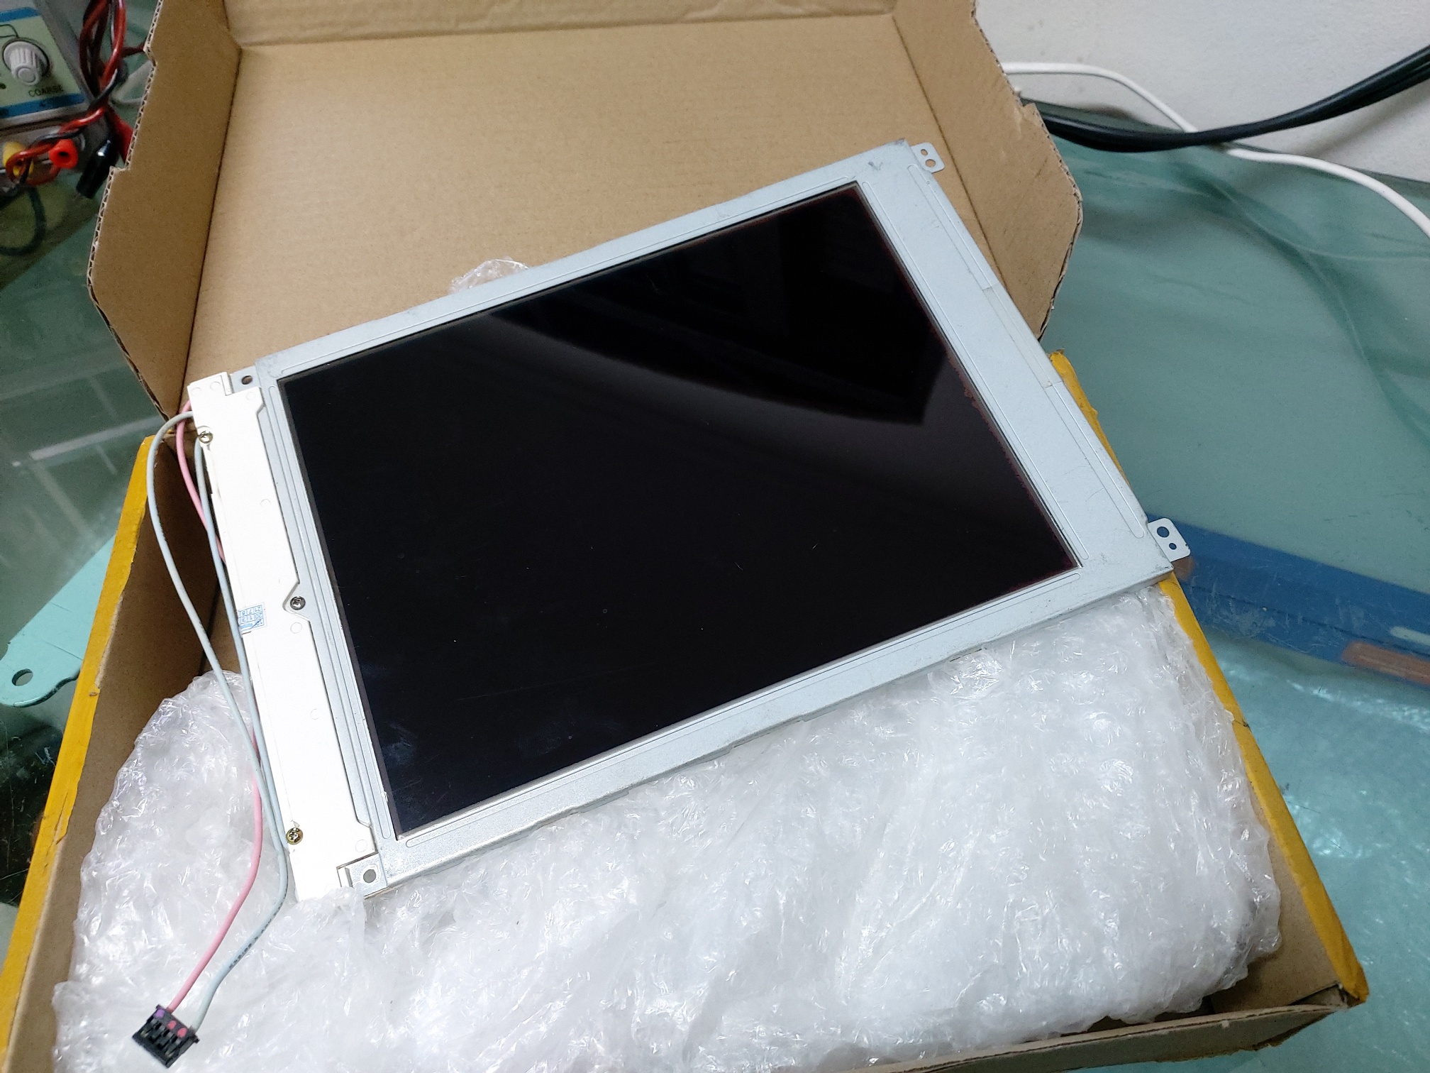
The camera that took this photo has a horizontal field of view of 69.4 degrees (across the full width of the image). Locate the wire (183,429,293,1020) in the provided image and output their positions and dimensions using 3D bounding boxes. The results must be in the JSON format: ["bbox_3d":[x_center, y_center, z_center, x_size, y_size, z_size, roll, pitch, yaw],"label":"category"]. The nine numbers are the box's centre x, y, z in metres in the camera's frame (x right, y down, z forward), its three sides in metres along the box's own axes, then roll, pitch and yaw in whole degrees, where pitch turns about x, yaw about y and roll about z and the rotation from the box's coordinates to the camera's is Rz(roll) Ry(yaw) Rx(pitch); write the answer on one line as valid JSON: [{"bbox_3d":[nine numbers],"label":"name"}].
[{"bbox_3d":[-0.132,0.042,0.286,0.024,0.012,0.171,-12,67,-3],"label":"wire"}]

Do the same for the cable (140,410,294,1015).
[{"bbox_3d":[-0.139,0.039,0.287,0.026,0.012,0.179,-17,67,-5],"label":"cable"}]

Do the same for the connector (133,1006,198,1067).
[{"bbox_3d":[-0.133,0.122,0.252,0.013,0.006,0.009,34,68,17],"label":"connector"}]

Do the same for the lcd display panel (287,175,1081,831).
[{"bbox_3d":[-0.017,-0.019,0.305,0.196,0.006,0.148,-21,67,-6],"label":"lcd display panel"}]

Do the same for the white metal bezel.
[{"bbox_3d":[-0.018,-0.018,0.306,0.248,0.010,0.168,-21,67,-6],"label":"white metal bezel"}]

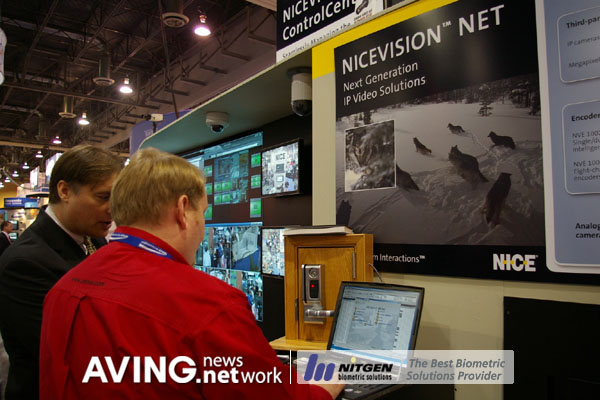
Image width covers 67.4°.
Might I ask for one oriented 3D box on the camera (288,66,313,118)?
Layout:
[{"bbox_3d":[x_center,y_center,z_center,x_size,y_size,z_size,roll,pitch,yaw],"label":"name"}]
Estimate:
[{"bbox_3d":[0.019,-0.570,2.411,0.165,0.233,0.165,0,-4,0],"label":"camera"}]

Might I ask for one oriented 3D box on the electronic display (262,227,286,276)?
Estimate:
[{"bbox_3d":[-0.115,0.349,2.989,0.060,0.340,0.440,3,-6,-38],"label":"electronic display"}]

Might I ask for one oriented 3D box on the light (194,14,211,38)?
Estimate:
[{"bbox_3d":[-3.126,-5.687,14.500,0.500,0.520,0.500,0,-4,0],"label":"light"}]

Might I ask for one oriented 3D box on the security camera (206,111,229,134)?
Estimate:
[{"bbox_3d":[-0.601,-0.554,3.271,0.160,0.129,0.160,0,-4,0],"label":"security camera"}]

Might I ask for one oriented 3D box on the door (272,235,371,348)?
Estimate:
[{"bbox_3d":[0.102,0.353,1.762,0.383,0.430,0.230,-2,-5,25],"label":"door"}]

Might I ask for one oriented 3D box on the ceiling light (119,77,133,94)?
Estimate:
[{"bbox_3d":[-7.595,-5.050,19.700,0.500,0.520,0.500,0,-4,0],"label":"ceiling light"}]

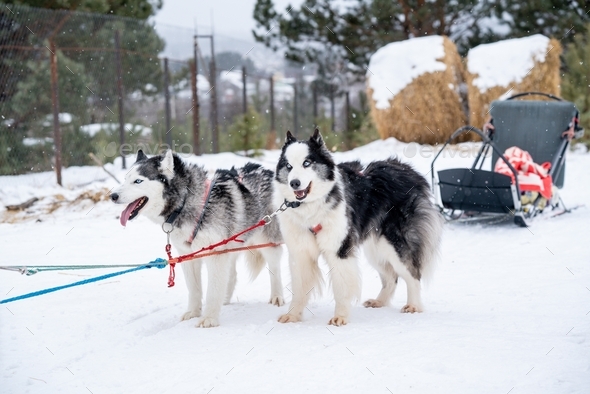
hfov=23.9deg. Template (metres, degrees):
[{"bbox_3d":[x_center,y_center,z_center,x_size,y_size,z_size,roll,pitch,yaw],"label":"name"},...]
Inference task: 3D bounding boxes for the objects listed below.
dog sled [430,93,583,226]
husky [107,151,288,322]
[{"bbox_3d":[1.585,-0.314,10.083,0.620,0.880,1.950,1,4,23],"label":"dog sled"},{"bbox_3d":[-0.315,0.136,5.393,0.340,0.650,0.870,3,5,40],"label":"husky"}]

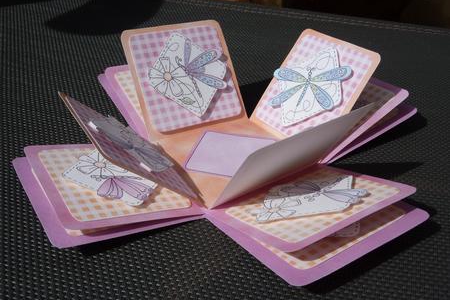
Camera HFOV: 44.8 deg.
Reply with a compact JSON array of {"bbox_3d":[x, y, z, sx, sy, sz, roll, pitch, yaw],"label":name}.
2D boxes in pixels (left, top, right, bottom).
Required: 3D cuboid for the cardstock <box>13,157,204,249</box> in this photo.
[{"bbox_3d":[-0.081,0.026,0.375,0.101,0.007,0.101,-7,35,-32],"label":"cardstock"}]

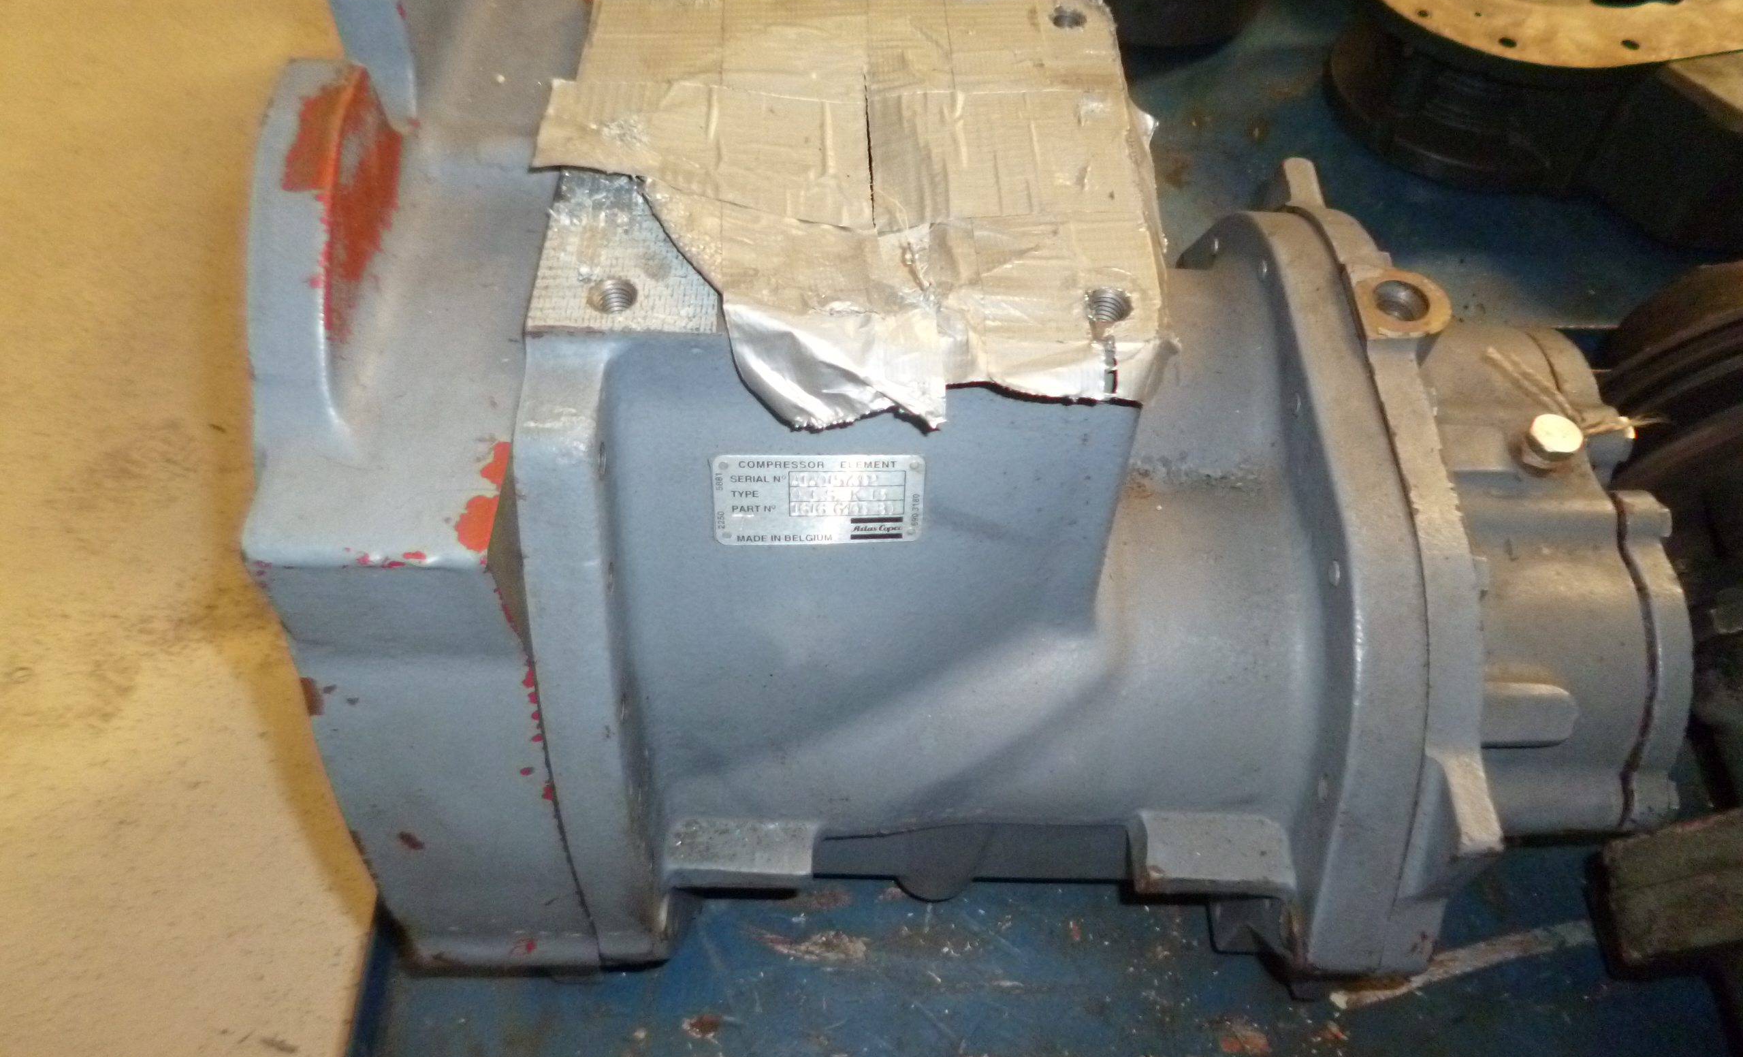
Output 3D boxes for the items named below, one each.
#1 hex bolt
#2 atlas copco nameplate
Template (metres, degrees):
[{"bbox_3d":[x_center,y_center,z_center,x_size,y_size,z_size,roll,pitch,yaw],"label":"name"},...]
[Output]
[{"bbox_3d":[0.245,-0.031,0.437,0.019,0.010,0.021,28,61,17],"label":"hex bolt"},{"bbox_3d":[-0.015,-0.008,0.349,0.060,0.030,0.001,-1,33,-5],"label":"atlas copco nameplate"}]

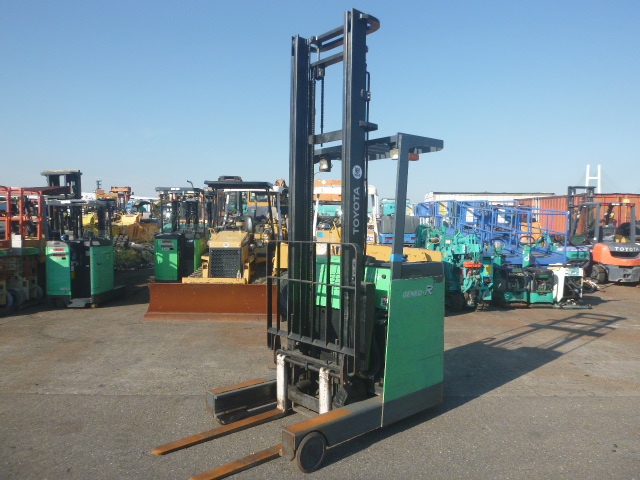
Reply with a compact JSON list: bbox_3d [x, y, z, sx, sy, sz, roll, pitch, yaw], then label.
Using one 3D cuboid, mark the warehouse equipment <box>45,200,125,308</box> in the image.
[{"bbox_3d":[-5.031,0.261,10.153,1.000,2.180,1.950,0,1,-2],"label":"warehouse equipment"}]

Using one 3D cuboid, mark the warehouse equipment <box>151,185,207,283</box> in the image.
[{"bbox_3d":[-3.380,0.049,11.651,1.000,2.520,1.900,0,1,-1],"label":"warehouse equipment"}]

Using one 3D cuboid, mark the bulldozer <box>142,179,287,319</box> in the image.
[{"bbox_3d":[-1.810,0.065,9.551,2.380,2.600,3.400,0,1,2],"label":"bulldozer"}]

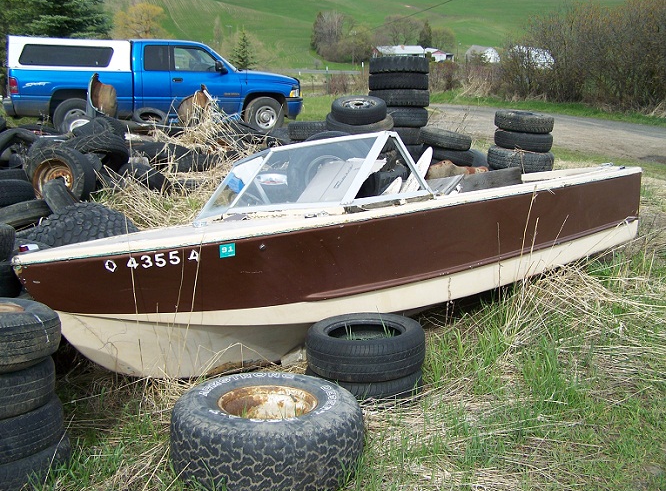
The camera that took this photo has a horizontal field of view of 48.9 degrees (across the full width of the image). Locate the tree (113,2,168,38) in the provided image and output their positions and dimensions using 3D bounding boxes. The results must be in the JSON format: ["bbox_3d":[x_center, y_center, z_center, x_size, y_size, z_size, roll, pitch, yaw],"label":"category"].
[{"bbox_3d":[-10.521,-11.149,40.000,3.200,4.200,3.200,0,12,0],"label":"tree"}]

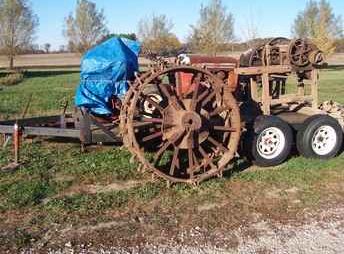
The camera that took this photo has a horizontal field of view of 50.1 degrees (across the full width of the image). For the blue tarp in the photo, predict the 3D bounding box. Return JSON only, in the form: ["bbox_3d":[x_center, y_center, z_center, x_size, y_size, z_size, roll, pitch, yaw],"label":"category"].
[{"bbox_3d":[-0.915,-0.735,5.300,0.840,1.070,0.800,0,12,0],"label":"blue tarp"}]

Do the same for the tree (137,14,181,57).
[{"bbox_3d":[-1.139,-7.881,33.500,4.100,4.600,4.000,0,12,0],"label":"tree"}]

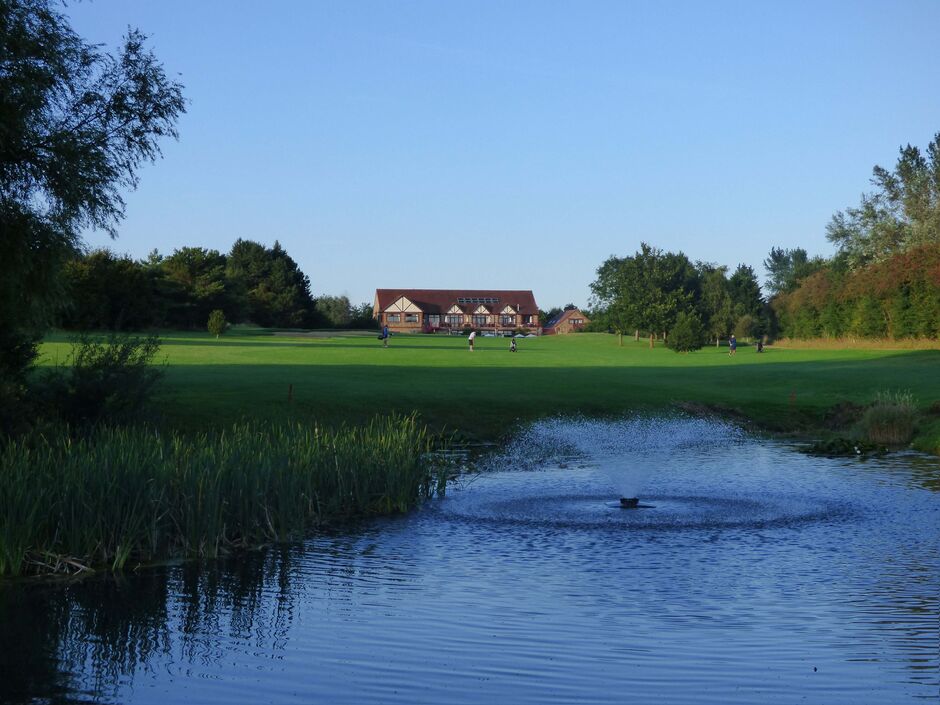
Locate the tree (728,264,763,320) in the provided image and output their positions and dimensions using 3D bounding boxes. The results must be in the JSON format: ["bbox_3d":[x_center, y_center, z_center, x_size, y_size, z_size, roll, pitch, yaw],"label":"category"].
[{"bbox_3d":[31.070,-5.460,162.000,4.390,8.890,4.800,0,0,0],"label":"tree"}]

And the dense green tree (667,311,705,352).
[{"bbox_3d":[19.170,-1.850,128.000,3.380,3.780,3.400,0,0,0],"label":"dense green tree"}]

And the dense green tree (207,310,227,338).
[{"bbox_3d":[-30.360,-3.320,172.000,2.510,3.410,2.500,0,0,0],"label":"dense green tree"}]

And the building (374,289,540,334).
[{"bbox_3d":[-2.500,-7.000,248.000,26.800,7.800,13.000,0,0,-9],"label":"building"}]

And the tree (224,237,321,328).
[{"bbox_3d":[-28.200,-9.760,205.000,13.530,12.960,12.500,0,0,0],"label":"tree"}]

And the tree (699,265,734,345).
[{"bbox_3d":[25.300,-4.830,148.000,4.010,8.640,4.200,0,0,0],"label":"tree"}]

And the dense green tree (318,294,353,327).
[{"bbox_3d":[-23.070,-6.810,245.000,6.810,6.130,6.500,0,0,0],"label":"dense green tree"}]

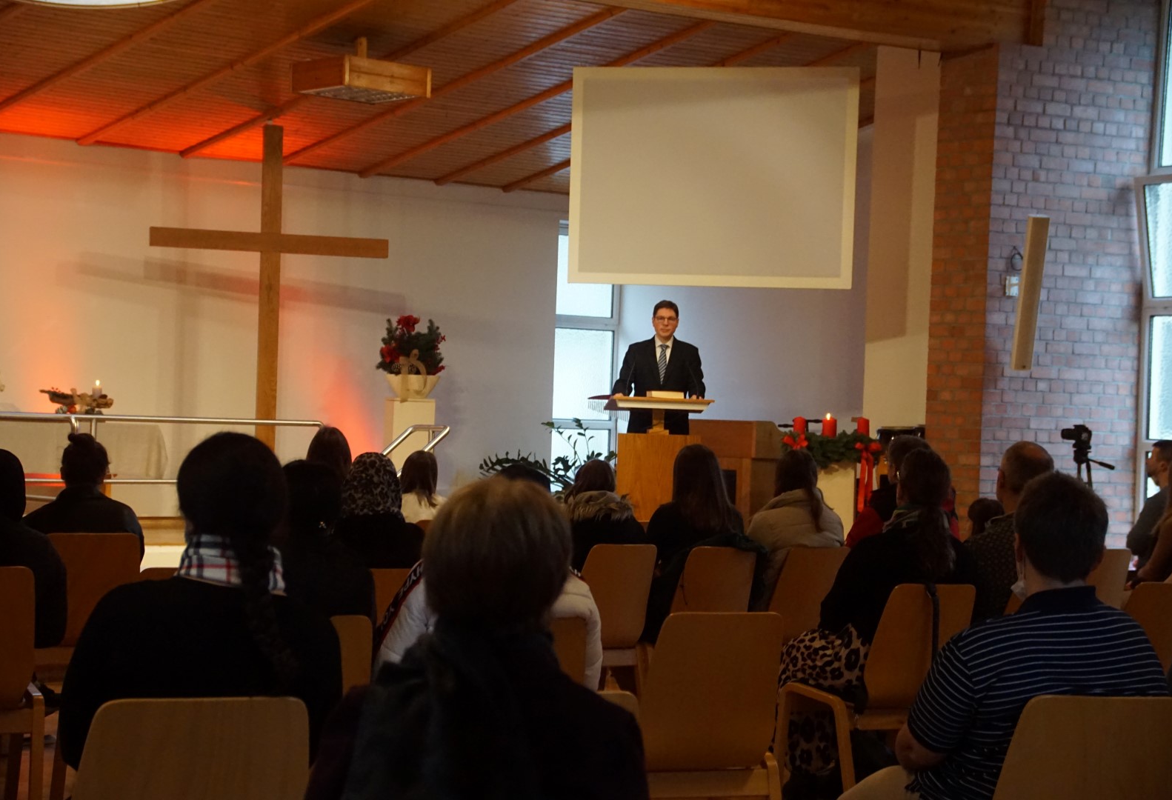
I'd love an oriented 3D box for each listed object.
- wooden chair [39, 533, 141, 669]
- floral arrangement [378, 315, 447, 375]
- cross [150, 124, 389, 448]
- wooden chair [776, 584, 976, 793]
[{"bbox_3d":[-1.880,0.909,10.149,0.490,0.855,0.520,2,0,-15],"label":"wooden chair"},{"bbox_3d":[-1.407,-0.442,22.000,0.530,0.480,0.480,2,0,-12],"label":"floral arrangement"},{"bbox_3d":[-2.729,-0.645,23.500,2.050,3.350,0.140,2,0,-11],"label":"cross"},{"bbox_3d":[0.917,0.999,8.747,0.490,0.855,0.520,2,0,-40],"label":"wooden chair"}]

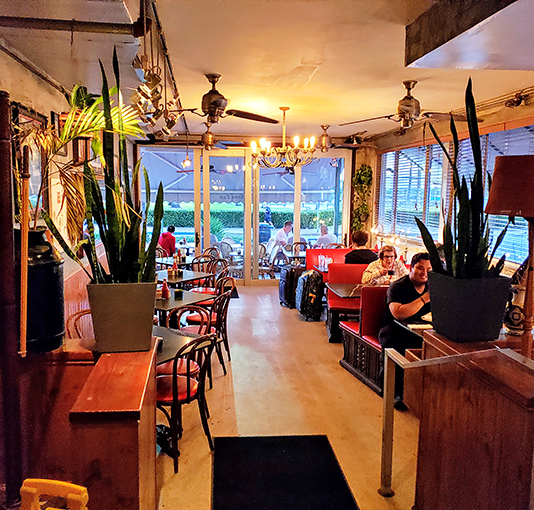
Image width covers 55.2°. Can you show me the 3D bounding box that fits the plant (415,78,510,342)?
[{"bbox_3d":[1.097,-0.240,2.861,0.460,1.436,0.380,0,7,-7],"label":"plant"}]

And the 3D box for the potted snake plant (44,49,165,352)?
[{"bbox_3d":[-0.805,-0.276,2.606,0.570,1.500,0.470,0,7,-7],"label":"potted snake plant"}]

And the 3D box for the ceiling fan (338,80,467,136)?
[{"bbox_3d":[1.388,-1.432,4.976,1.400,0.500,1.400,1,7,0],"label":"ceiling fan"}]

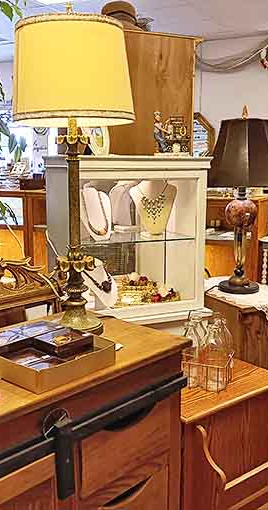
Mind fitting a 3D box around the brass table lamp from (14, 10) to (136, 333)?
[{"bbox_3d":[-0.163,-0.224,1.439,0.337,0.888,0.337,-1,10,-6],"label":"brass table lamp"}]

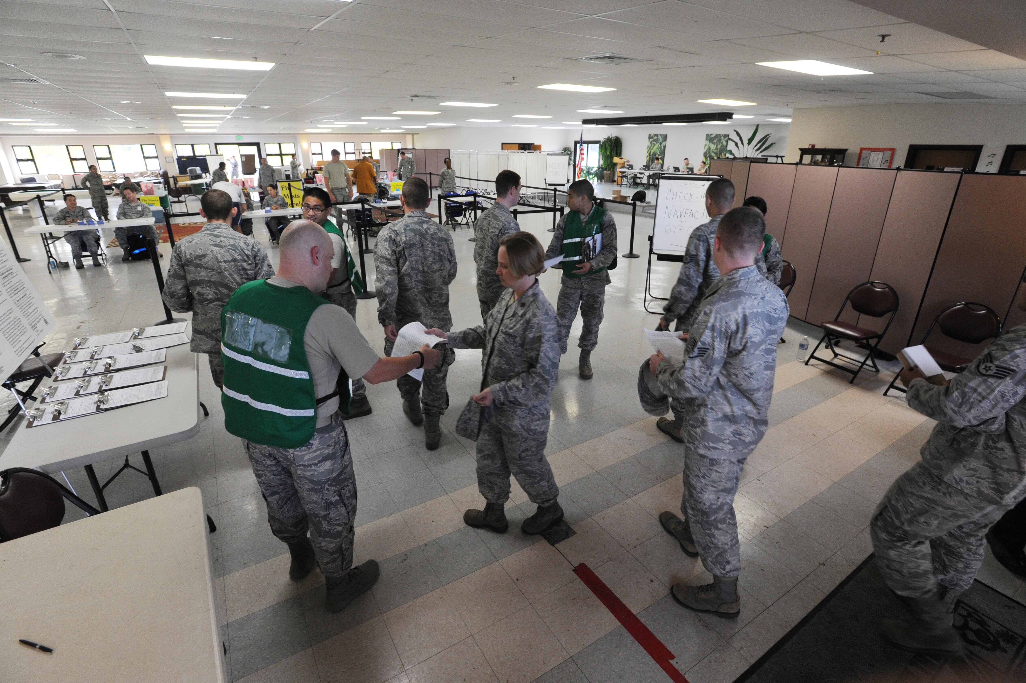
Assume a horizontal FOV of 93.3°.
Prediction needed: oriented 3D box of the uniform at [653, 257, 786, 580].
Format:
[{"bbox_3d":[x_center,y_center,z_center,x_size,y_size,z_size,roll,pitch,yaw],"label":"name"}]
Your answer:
[{"bbox_3d":[0.871,0.363,2.135,0.520,1.420,0.480,-8,24,-20],"label":"uniform"}]

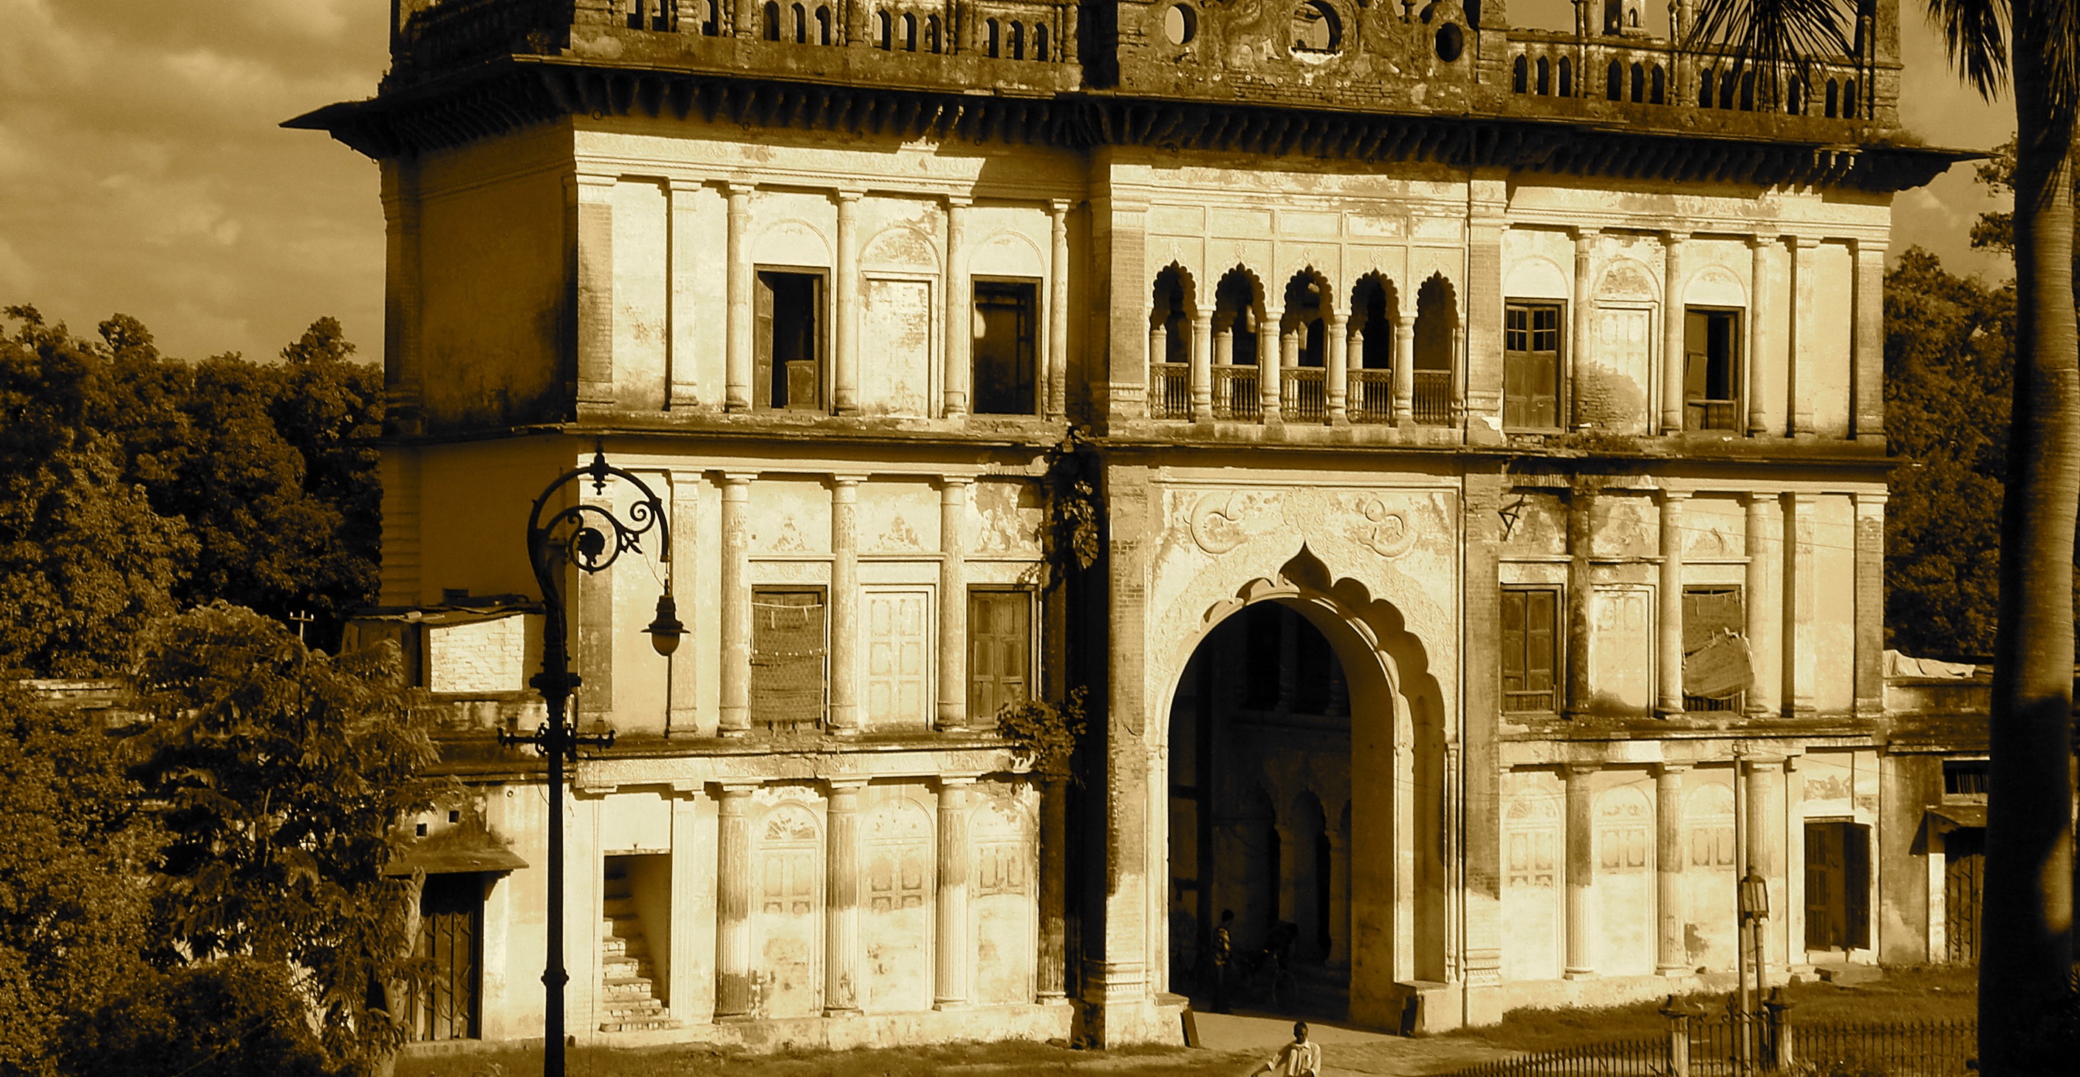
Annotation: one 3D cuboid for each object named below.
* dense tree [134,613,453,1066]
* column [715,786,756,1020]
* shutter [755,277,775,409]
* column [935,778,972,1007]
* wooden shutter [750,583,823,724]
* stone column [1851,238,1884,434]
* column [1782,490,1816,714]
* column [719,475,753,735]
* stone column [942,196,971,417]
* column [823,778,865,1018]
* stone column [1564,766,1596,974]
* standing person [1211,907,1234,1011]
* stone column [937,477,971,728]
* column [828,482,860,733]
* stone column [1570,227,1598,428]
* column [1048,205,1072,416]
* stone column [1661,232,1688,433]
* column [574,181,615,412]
[{"bbox_3d":[-9.594,3.801,48.837,3.900,6.000,3.800,0,0,0],"label":"dense tree"},{"bbox_3d":[-4.372,5.190,54.463,0.520,3.390,0.520,1,-1,-24],"label":"column"},{"bbox_3d":[-4.003,-2.866,55.178,0.060,1.970,0.500,0,0,24],"label":"shutter"},{"bbox_3d":[-1.282,5.225,55.839,0.520,3.430,0.520,0,-1,0],"label":"column"},{"bbox_3d":[-3.613,1.687,54.334,1.080,1.948,0.100,0,0,-26],"label":"wooden shutter"},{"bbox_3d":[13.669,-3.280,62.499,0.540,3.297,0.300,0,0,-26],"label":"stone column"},{"bbox_3d":[12.432,1.077,61.949,0.440,3.620,0.400,1,-1,-24],"label":"column"},{"bbox_3d":[-4.422,0.954,55.090,0.430,3.767,0.380,0,0,-28],"label":"column"},{"bbox_3d":[-1.204,-3.439,56.240,0.370,3.280,0.350,0,0,-26],"label":"stone column"},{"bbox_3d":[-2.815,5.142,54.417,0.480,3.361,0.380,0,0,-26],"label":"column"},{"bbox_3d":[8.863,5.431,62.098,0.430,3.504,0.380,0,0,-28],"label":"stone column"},{"bbox_3d":[2.842,6.552,58.849,0.300,1.600,0.450,0,0,32],"label":"standing person"},{"bbox_3d":[-1.270,0.947,55.844,0.480,3.690,0.480,0,-1,0],"label":"stone column"},{"bbox_3d":[-2.880,0.981,55.903,0.430,3.751,0.380,0,0,-28],"label":"column"},{"bbox_3d":[8.919,-3.447,62.121,0.380,3.279,0.340,0,0,-28],"label":"stone column"},{"bbox_3d":[0.288,-3.391,55.917,0.340,3.191,0.260,0,0,-26],"label":"column"},{"bbox_3d":[10.182,-3.306,60.743,0.350,3.184,0.270,0,0,-26],"label":"stone column"},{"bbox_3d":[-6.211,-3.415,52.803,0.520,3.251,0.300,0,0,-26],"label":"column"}]

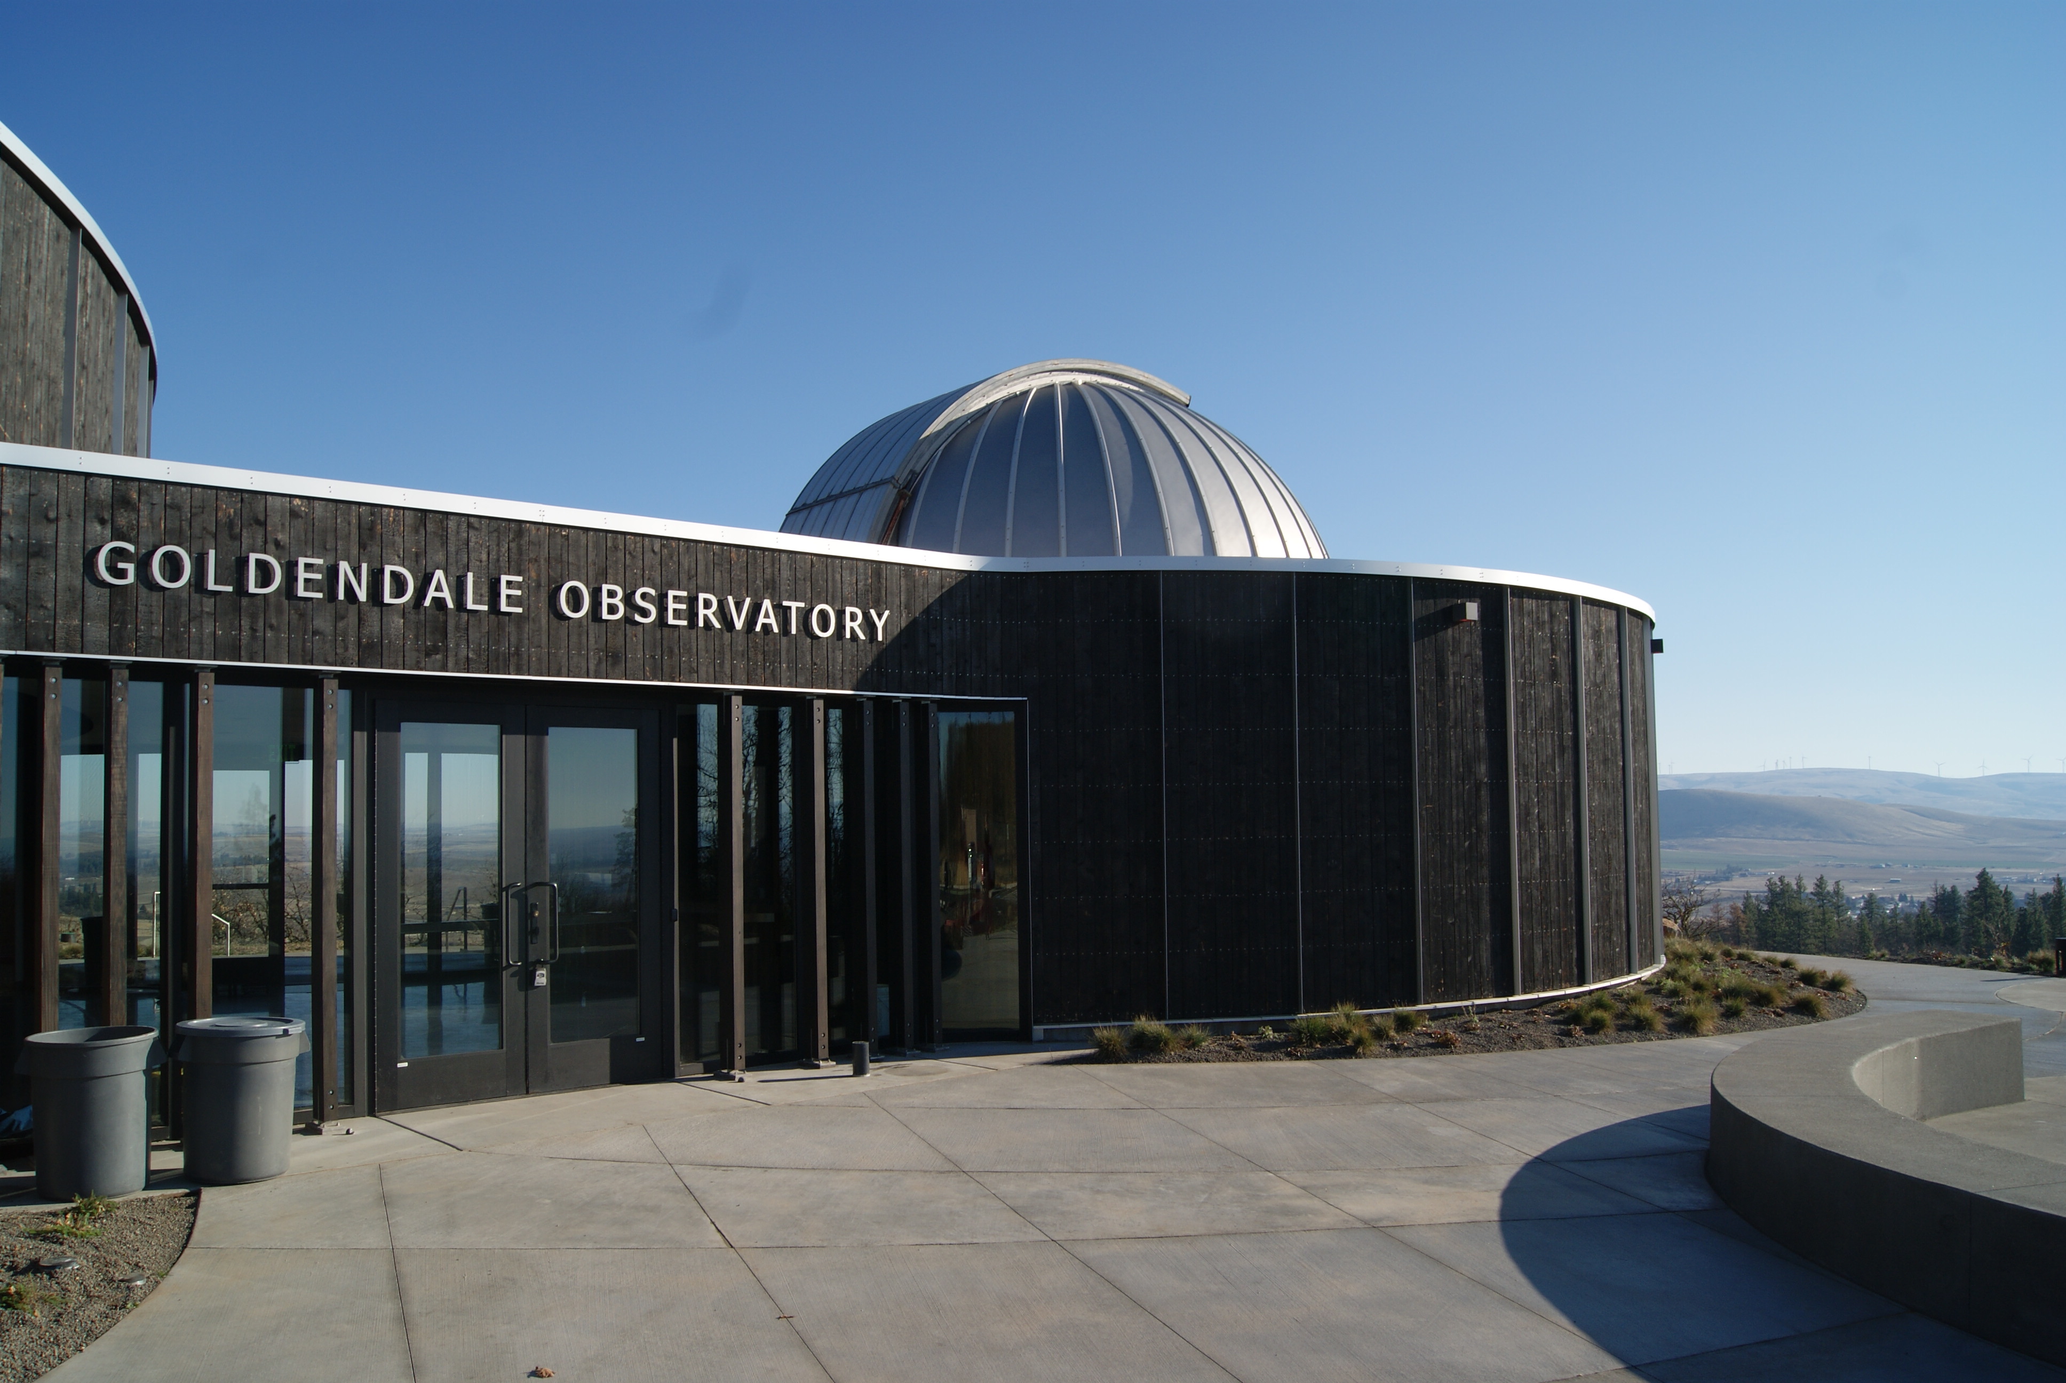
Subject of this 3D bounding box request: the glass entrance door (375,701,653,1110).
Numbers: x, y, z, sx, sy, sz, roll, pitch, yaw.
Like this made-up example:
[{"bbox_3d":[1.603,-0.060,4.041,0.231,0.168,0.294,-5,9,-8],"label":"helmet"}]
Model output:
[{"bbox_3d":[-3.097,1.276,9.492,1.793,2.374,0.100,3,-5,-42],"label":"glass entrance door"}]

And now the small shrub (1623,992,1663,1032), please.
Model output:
[{"bbox_3d":[4.562,2.401,11.600,0.300,0.270,0.300,-2,-4,21],"label":"small shrub"}]

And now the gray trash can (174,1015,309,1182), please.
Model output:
[{"bbox_3d":[-3.835,1.968,7.504,0.600,0.710,0.570,1,-4,-27],"label":"gray trash can"}]

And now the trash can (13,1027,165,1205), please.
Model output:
[{"bbox_3d":[-4.525,2.030,7.472,0.600,0.710,0.570,2,-5,-31],"label":"trash can"}]

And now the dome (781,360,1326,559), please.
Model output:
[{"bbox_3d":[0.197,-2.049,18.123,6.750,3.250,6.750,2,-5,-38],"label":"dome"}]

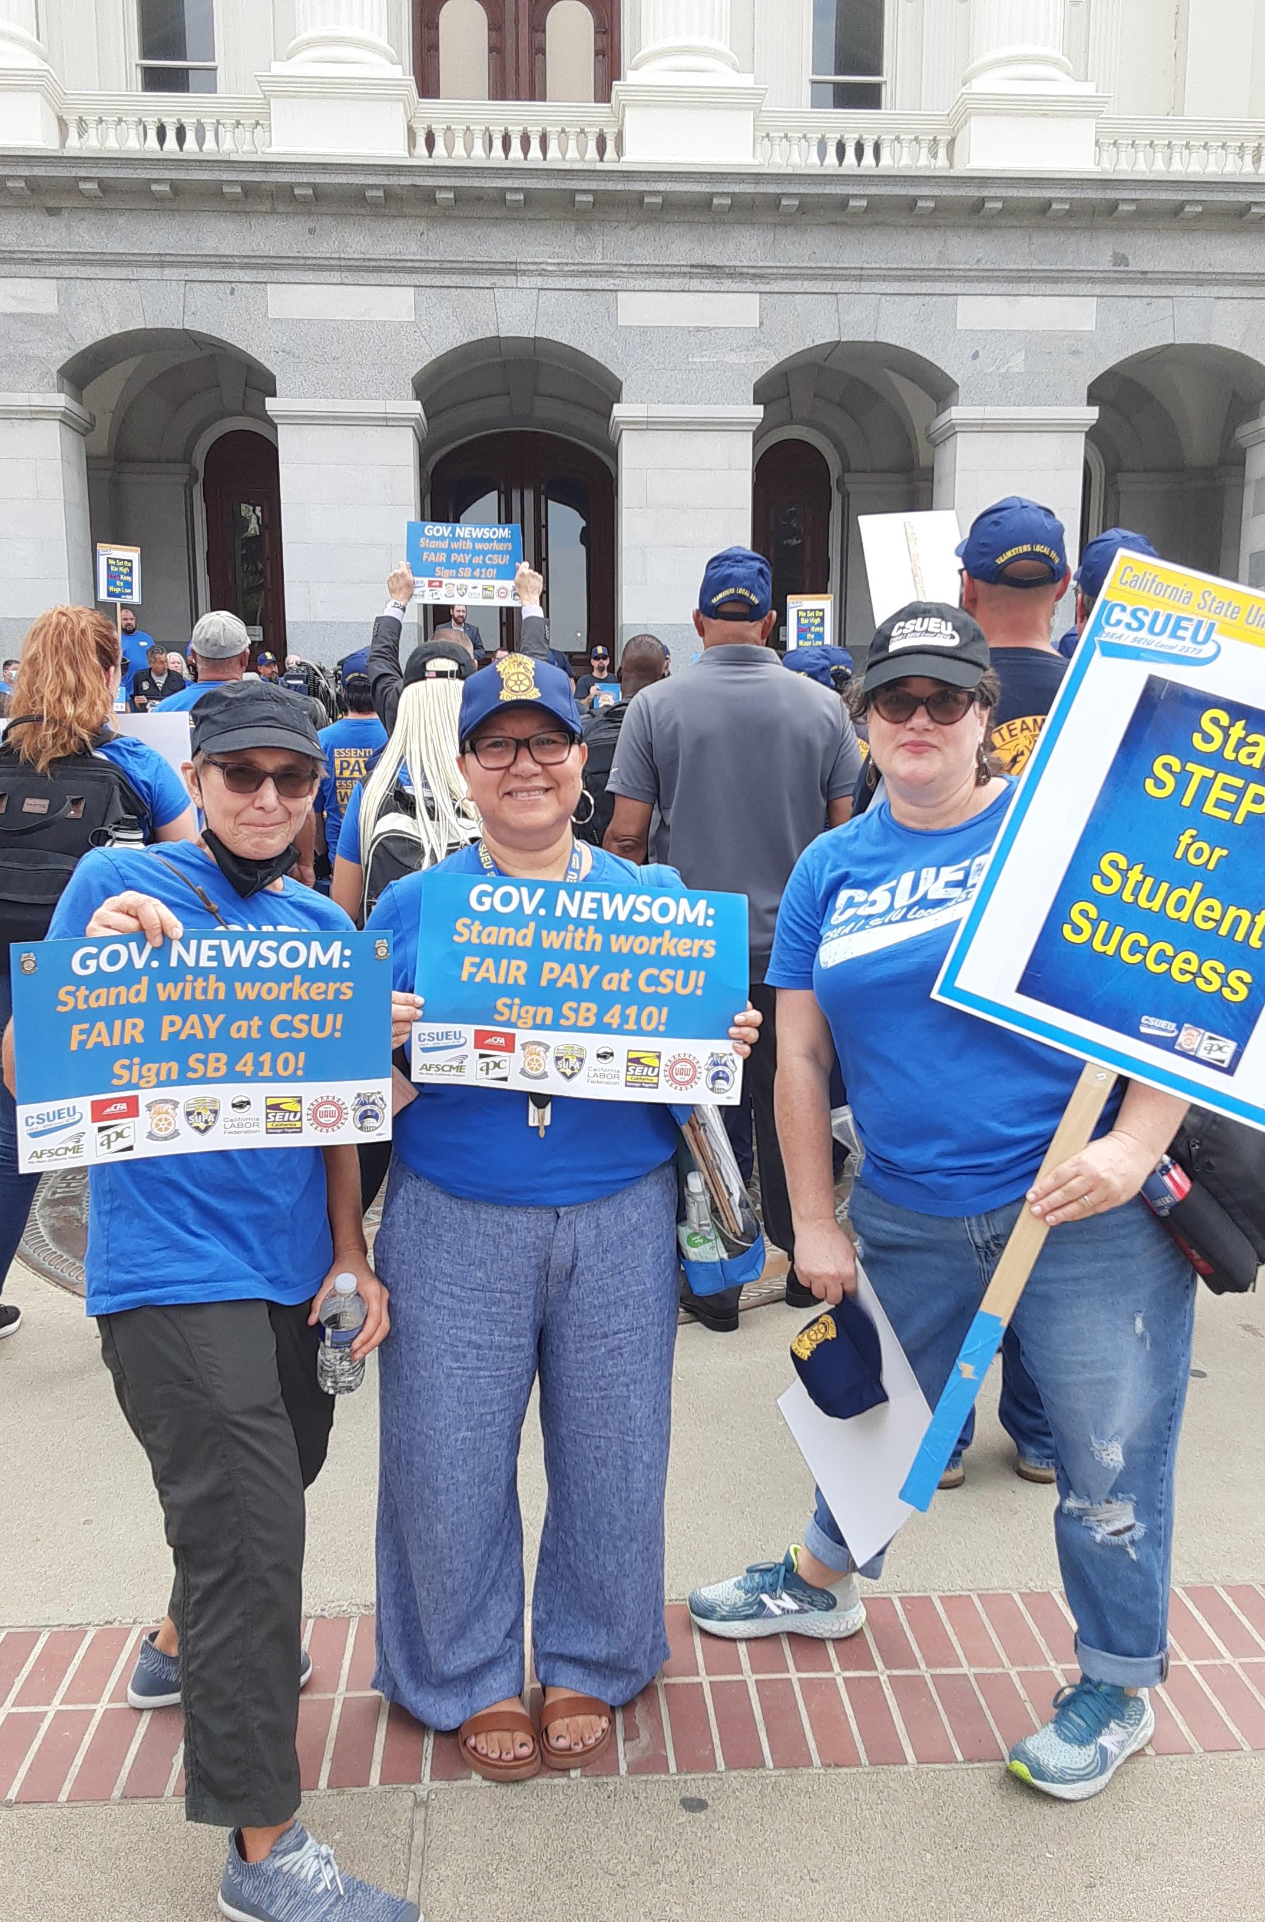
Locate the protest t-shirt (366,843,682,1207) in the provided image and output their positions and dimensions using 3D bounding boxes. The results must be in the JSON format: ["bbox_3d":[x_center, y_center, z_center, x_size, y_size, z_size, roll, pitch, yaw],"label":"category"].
[{"bbox_3d":[-0.147,0.069,2.114,0.460,0.500,0.310,-2,9,-11],"label":"protest t-shirt"}]

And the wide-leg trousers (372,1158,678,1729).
[{"bbox_3d":[-0.152,0.663,2.189,0.430,0.880,0.310,0,10,3],"label":"wide-leg trousers"}]

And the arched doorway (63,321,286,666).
[{"bbox_3d":[-5.359,-4.824,18.102,2.460,4.950,1.250,-1,9,-4],"label":"arched doorway"}]

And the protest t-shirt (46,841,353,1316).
[{"bbox_3d":[-0.553,0.151,1.950,0.390,0.600,0.260,-4,10,-21],"label":"protest t-shirt"}]

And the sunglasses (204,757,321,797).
[{"bbox_3d":[-0.484,-0.243,1.944,0.138,0.045,0.145,4,7,-28],"label":"sunglasses"}]

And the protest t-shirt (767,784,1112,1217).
[{"bbox_3d":[0.455,0.040,2.156,0.510,0.600,0.340,3,10,15],"label":"protest t-shirt"}]

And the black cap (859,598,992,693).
[{"bbox_3d":[0.400,-0.426,2.023,0.172,0.140,0.260,3,18,16],"label":"black cap"}]

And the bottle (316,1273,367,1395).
[{"bbox_3d":[-0.375,0.485,1.940,0.065,0.195,0.065,3,29,-12],"label":"bottle"}]

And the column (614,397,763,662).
[{"bbox_3d":[0.572,-4.271,17.363,1.680,3.980,1.200,0,9,-4],"label":"column"}]

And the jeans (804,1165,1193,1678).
[{"bbox_3d":[0.543,0.625,2.291,0.560,0.810,0.380,4,10,24],"label":"jeans"}]

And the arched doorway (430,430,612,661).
[{"bbox_3d":[-1.585,-5.235,21.480,2.598,4.540,0.400,0,9,-4],"label":"arched doorway"}]

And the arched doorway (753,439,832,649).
[{"bbox_3d":[2.147,-4.899,20.067,1.080,4.000,0.300,-1,10,-4],"label":"arched doorway"}]

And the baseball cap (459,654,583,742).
[{"bbox_3d":[-0.143,-0.334,1.936,0.165,0.130,0.255,-1,7,-3],"label":"baseball cap"}]

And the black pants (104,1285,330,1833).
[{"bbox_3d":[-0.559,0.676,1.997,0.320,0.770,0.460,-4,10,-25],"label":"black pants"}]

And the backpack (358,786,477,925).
[{"bbox_3d":[-0.437,-0.169,3.376,0.320,0.450,0.200,0,9,-4],"label":"backpack"}]

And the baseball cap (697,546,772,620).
[{"bbox_3d":[0.250,-0.892,3.592,0.175,0.165,0.265,0,10,2],"label":"baseball cap"}]

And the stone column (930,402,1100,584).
[{"bbox_3d":[4.635,-4.620,18.727,1.760,4.150,1.250,-1,9,-4],"label":"stone column"}]

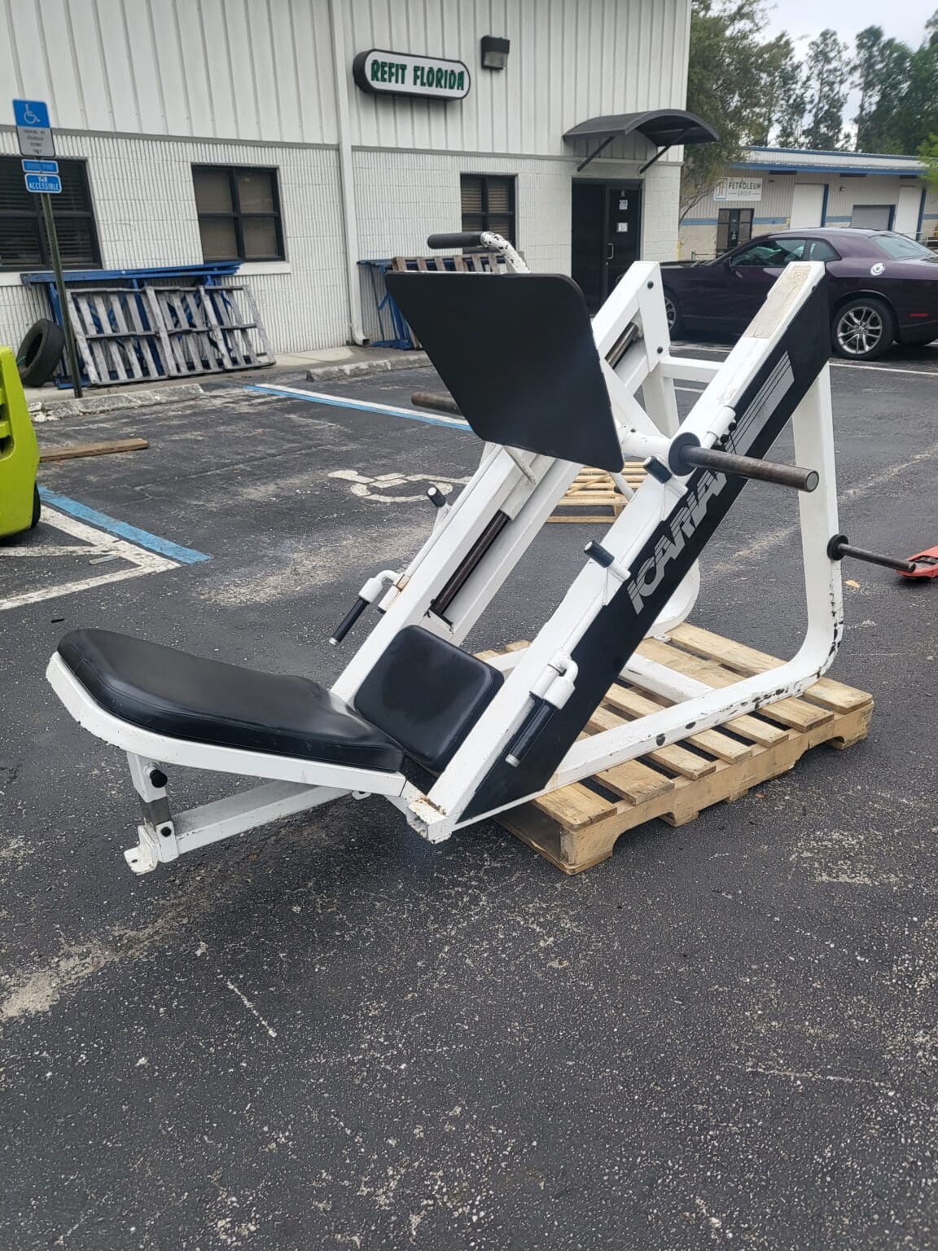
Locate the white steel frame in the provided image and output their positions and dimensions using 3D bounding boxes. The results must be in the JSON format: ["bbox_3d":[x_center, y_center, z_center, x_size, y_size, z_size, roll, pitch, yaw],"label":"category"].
[{"bbox_3d":[0.039,-0.274,2.506,2.273,1.287,0.705,-14,25,-31],"label":"white steel frame"}]

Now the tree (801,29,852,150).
[{"bbox_3d":[20.638,-27.961,56.378,2.863,13.403,2.863,6,22,17],"label":"tree"}]

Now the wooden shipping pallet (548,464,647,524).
[{"bbox_3d":[0.882,-0.860,5.925,1.016,0.135,1.219,0,21,3],"label":"wooden shipping pallet"}]

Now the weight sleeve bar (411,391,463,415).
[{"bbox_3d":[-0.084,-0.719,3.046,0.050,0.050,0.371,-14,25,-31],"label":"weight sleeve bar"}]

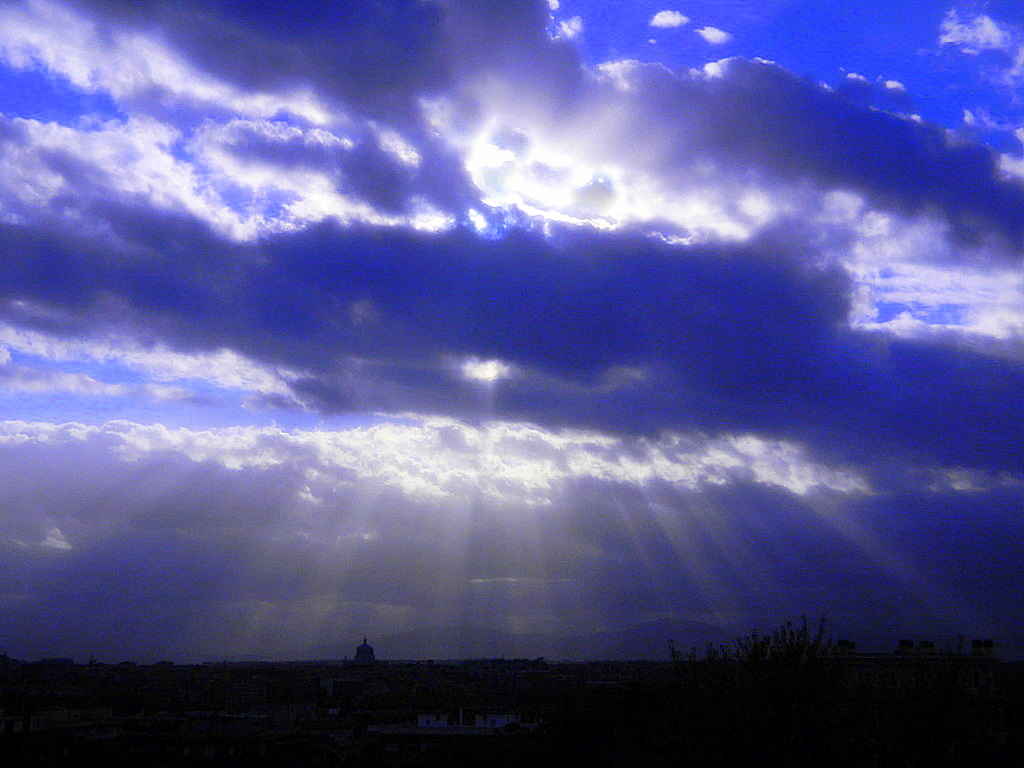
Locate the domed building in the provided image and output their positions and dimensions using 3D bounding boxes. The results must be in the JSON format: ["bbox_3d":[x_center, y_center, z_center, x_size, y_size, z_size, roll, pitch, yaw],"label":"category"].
[{"bbox_3d":[-156.103,284.502,1450.000,23.500,31.000,23.500,1,-11,-6],"label":"domed building"}]

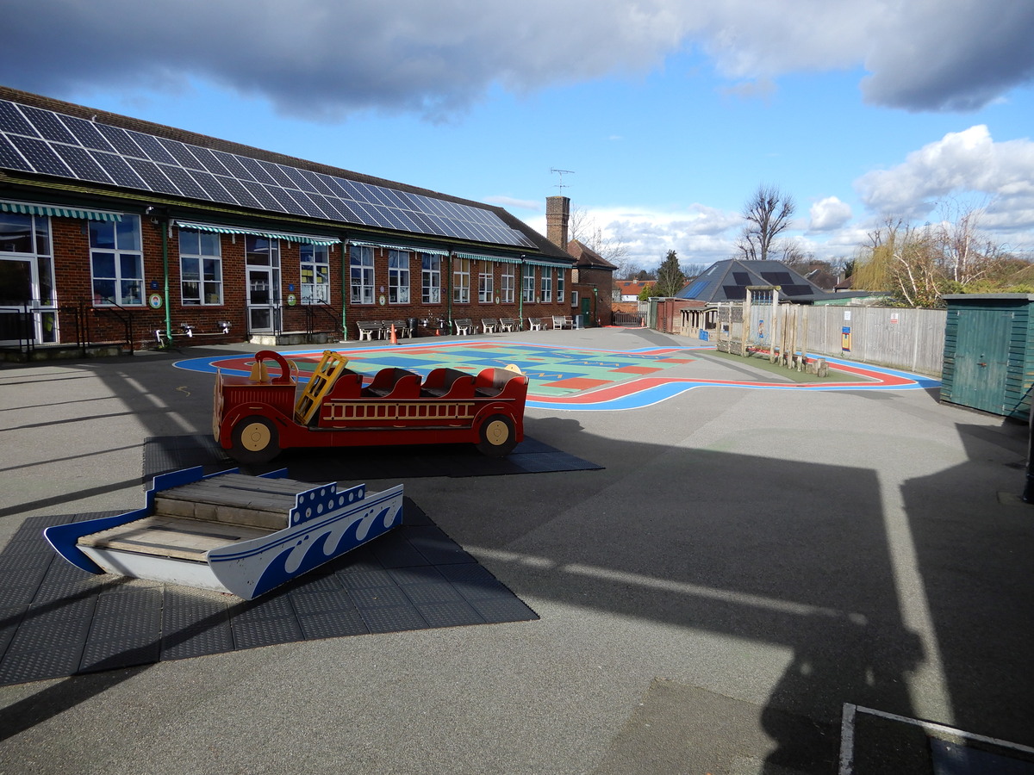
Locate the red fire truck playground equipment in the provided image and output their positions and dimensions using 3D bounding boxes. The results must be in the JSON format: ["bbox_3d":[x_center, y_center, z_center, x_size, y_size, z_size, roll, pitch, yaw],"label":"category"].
[{"bbox_3d":[-1.545,0.159,7.798,3.262,1.086,1.005,1,6,-25],"label":"red fire truck playground equipment"}]

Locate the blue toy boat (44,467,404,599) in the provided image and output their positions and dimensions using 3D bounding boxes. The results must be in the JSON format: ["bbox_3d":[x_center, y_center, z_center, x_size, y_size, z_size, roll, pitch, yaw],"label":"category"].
[{"bbox_3d":[-1.689,0.828,4.666,1.060,0.504,2.105,4,4,18],"label":"blue toy boat"}]

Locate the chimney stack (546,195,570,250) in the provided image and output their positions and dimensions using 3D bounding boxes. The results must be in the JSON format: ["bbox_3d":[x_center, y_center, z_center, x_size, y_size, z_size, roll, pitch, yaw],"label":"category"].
[{"bbox_3d":[2.760,-10.761,47.541,1.100,3.755,1.400,4,8,27],"label":"chimney stack"}]

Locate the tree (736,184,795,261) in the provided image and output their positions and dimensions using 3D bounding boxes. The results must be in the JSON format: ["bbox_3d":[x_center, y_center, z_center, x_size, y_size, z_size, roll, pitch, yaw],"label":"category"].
[{"bbox_3d":[22.498,-12.035,65.017,5.200,12.400,5.200,0,7,0],"label":"tree"}]

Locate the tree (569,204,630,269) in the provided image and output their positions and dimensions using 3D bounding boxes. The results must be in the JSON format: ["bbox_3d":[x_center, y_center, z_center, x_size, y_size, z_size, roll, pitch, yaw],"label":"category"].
[{"bbox_3d":[7.829,-11.977,69.054,6.000,10.897,6.000,0,7,0],"label":"tree"}]

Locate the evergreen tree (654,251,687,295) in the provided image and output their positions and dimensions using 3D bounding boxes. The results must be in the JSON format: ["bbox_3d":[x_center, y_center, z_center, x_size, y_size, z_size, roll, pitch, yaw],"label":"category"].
[{"bbox_3d":[13.148,-8.645,61.404,2.700,6.154,2.700,0,7,0],"label":"evergreen tree"}]

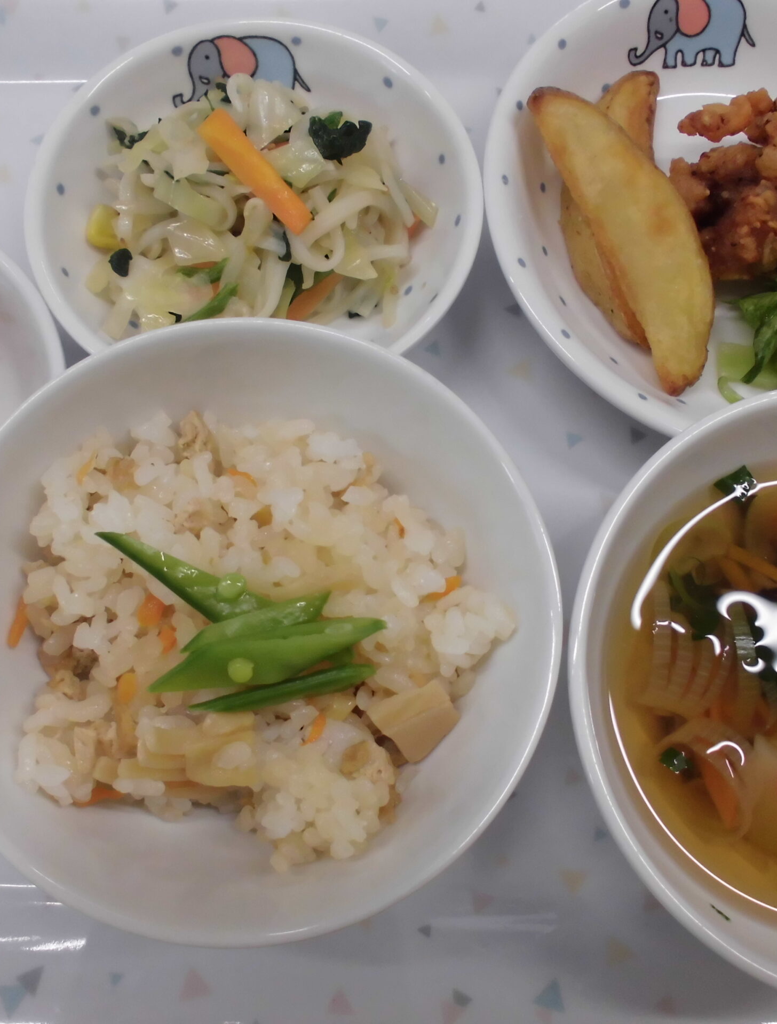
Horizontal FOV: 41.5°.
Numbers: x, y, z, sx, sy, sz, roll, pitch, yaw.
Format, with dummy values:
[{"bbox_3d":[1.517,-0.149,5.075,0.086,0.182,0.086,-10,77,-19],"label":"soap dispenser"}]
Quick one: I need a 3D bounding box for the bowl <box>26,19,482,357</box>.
[{"bbox_3d":[-0.031,-0.066,0.252,0.103,0.034,0.103,0,72,-2],"label":"bowl"}]

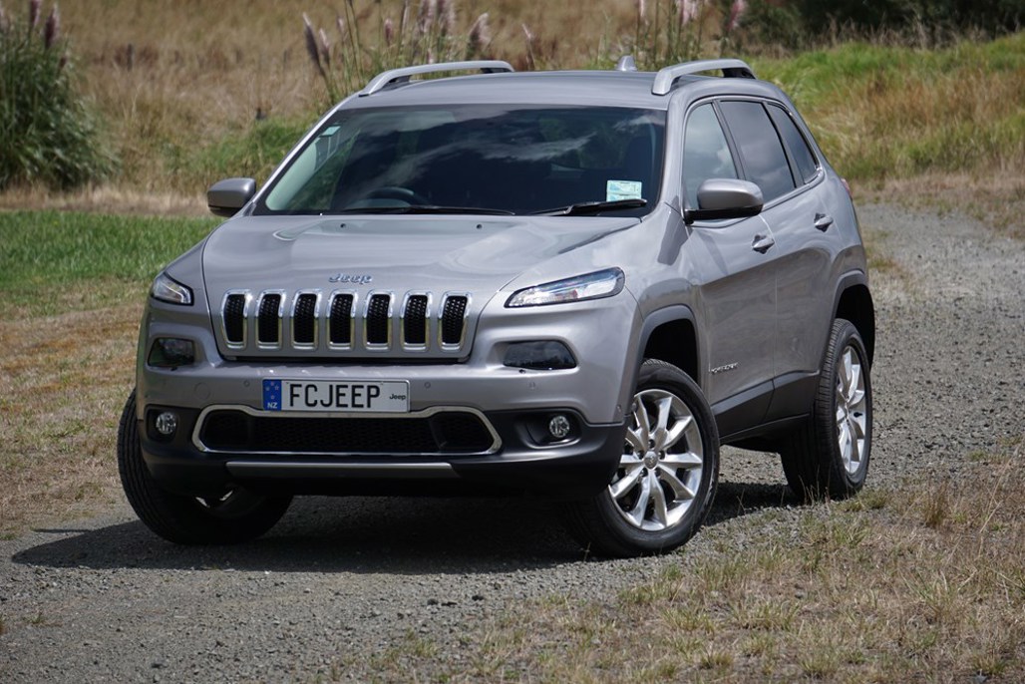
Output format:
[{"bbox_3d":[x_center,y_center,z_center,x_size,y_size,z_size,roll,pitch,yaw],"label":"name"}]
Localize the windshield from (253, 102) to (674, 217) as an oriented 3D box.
[{"bbox_3d":[-0.160,-0.642,25.655,1.490,0.120,0.880,0,32,17],"label":"windshield"}]

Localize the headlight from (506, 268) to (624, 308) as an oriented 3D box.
[{"bbox_3d":[0.177,-0.180,24.187,0.300,0.130,0.430,1,3,17],"label":"headlight"}]

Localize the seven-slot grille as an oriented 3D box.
[{"bbox_3d":[-0.571,-0.070,24.156,0.890,0.220,0.120,1,3,17],"label":"seven-slot grille"}]

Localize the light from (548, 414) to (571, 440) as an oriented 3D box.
[{"bbox_3d":[0.167,0.291,24.154,0.078,0.083,0.060,1,3,17],"label":"light"}]

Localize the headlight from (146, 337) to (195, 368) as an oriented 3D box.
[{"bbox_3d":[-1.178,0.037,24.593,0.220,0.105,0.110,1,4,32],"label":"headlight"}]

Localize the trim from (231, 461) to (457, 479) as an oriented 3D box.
[{"bbox_3d":[-0.579,0.437,24.145,0.820,0.060,0.100,1,3,17],"label":"trim"}]

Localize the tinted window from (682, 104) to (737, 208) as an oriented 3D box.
[{"bbox_3d":[0.679,-0.650,25.657,0.060,0.420,0.830,-17,-2,17],"label":"tinted window"}]

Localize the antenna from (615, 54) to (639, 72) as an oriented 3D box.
[{"bbox_3d":[0.439,-1.075,27.657,0.075,0.078,0.170,0,3,17],"label":"antenna"}]

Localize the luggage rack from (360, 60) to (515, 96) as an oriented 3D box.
[{"bbox_3d":[-0.294,-1.009,27.090,0.070,0.110,1.660,0,3,18],"label":"luggage rack"}]

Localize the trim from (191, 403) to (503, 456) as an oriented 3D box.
[{"bbox_3d":[-0.579,0.301,24.142,1.110,0.180,0.130,1,3,17],"label":"trim"}]

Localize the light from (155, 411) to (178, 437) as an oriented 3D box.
[{"bbox_3d":[-1.189,0.278,24.569,0.078,0.083,0.060,1,3,17],"label":"light"}]

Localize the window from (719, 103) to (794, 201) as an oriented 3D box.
[{"bbox_3d":[0.916,-0.706,26.611,0.050,0.420,0.740,-23,-4,17],"label":"window"}]

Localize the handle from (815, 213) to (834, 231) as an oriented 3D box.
[{"bbox_3d":[1.177,-0.452,26.872,0.050,0.055,0.200,1,3,17],"label":"handle"}]

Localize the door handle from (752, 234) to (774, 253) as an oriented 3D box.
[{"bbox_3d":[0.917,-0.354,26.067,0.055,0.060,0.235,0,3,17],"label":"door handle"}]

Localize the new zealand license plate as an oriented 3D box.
[{"bbox_3d":[-0.598,0.186,24.204,0.522,0.115,0.020,0,3,17],"label":"new zealand license plate"}]

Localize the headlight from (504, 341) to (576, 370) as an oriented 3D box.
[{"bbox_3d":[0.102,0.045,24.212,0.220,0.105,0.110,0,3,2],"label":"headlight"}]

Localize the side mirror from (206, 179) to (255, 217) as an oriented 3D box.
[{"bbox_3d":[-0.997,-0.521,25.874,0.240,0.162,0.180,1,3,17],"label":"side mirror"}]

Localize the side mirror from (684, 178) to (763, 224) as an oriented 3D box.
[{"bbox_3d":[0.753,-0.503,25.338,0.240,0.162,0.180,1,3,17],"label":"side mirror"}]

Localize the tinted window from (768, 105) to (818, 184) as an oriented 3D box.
[{"bbox_3d":[1.082,-0.756,27.217,0.050,0.335,0.420,-23,-4,17],"label":"tinted window"}]

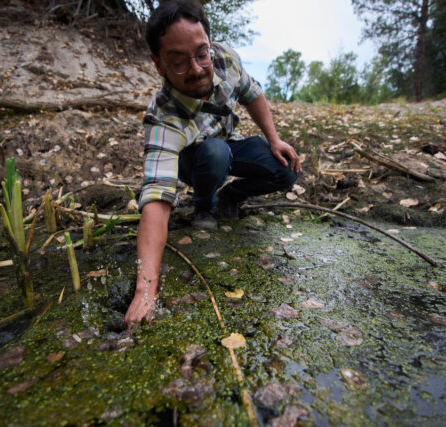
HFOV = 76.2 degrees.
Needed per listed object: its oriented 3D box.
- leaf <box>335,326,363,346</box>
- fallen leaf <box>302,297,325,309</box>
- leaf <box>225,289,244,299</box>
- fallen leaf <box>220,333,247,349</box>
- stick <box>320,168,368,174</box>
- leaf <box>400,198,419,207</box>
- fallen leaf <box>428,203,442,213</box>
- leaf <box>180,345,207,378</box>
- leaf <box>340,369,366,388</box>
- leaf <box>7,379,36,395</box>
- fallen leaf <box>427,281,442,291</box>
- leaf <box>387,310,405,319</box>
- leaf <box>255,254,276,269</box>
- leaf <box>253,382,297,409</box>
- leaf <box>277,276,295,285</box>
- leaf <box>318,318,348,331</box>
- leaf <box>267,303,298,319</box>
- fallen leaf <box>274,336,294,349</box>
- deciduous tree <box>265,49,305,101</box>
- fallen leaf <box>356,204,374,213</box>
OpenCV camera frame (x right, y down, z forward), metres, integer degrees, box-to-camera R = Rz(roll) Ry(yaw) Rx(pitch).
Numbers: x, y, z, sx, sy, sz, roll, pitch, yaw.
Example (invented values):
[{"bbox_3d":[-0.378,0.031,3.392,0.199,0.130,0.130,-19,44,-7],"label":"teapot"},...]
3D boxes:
[{"bbox_3d":[0.333,0.321,0.747,0.062,0.012,0.080,8,18,27],"label":"leaf"},{"bbox_3d":[0.234,0.238,0.750,0.056,0.012,0.042,-3,15,-11],"label":"fallen leaf"},{"bbox_3d":[0.040,0.265,0.935,0.062,0.020,0.051,-2,16,-6],"label":"leaf"},{"bbox_3d":[0.030,0.315,0.700,0.055,0.012,0.057,7,14,30],"label":"fallen leaf"},{"bbox_3d":[0.790,-0.273,1.850,0.325,0.018,0.030,0,15,0],"label":"stick"},{"bbox_3d":[0.983,-0.056,1.500,0.090,0.025,0.065,0,15,0],"label":"leaf"},{"bbox_3d":[1.095,-0.030,1.470,0.068,0.030,0.055,0,15,0],"label":"fallen leaf"},{"bbox_3d":[-0.066,0.337,0.655,0.051,0.030,0.085,-3,16,-9],"label":"leaf"},{"bbox_3d":[0.269,0.340,0.585,0.033,0.012,0.052,-2,12,-8],"label":"leaf"},{"bbox_3d":[-0.401,0.345,0.566,0.045,0.010,0.022,-9,15,-37],"label":"leaf"},{"bbox_3d":[0.625,0.213,0.846,0.029,0.010,0.053,6,16,21],"label":"fallen leaf"},{"bbox_3d":[0.494,0.293,0.817,0.027,0.008,0.045,-12,17,-44],"label":"leaf"},{"bbox_3d":[0.151,0.169,1.001,0.068,0.020,0.058,0,15,0],"label":"leaf"},{"bbox_3d":[0.108,0.366,0.575,0.089,0.018,0.050,-1,16,-4],"label":"leaf"},{"bbox_3d":[0.234,0.242,1.030,0.059,0.012,0.052,-2,16,-6],"label":"leaf"},{"bbox_3d":[0.304,0.311,0.788,0.079,0.010,0.033,11,19,34],"label":"leaf"},{"bbox_3d":[0.182,0.288,0.822,0.077,0.015,0.078,-11,16,-42],"label":"leaf"},{"bbox_3d":[0.132,0.275,0.612,0.046,0.012,0.028,-12,19,-38],"label":"fallen leaf"},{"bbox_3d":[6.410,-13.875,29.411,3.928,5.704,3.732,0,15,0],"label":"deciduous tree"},{"bbox_3d":[0.806,-0.029,1.620,0.090,0.030,0.060,2,16,6],"label":"fallen leaf"}]

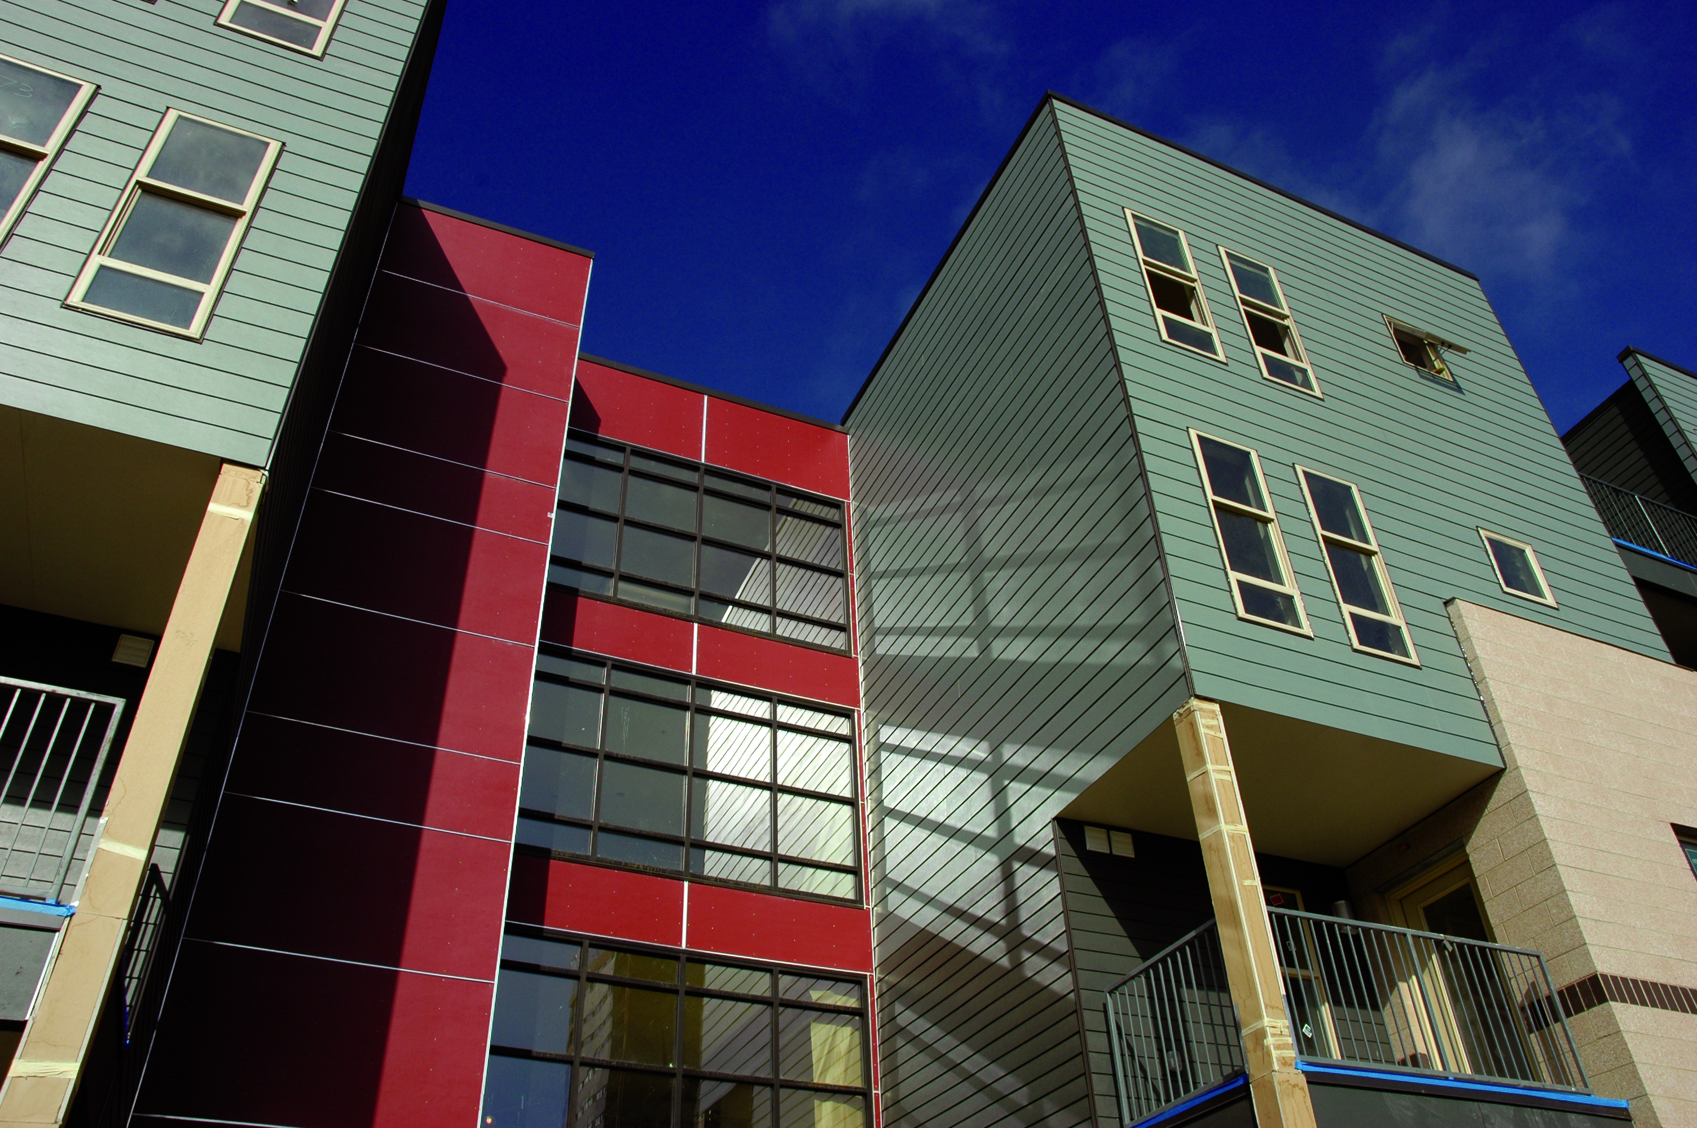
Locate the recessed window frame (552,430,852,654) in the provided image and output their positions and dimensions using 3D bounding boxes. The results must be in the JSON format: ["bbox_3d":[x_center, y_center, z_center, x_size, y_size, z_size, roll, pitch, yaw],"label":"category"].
[{"bbox_3d":[-1.756,-0.265,15.022,3.830,2.380,0.140,14,-41,-20],"label":"recessed window frame"}]

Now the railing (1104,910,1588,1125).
[{"bbox_3d":[3.398,3.287,8.839,2.630,0.985,1.620,14,-41,-20],"label":"railing"}]

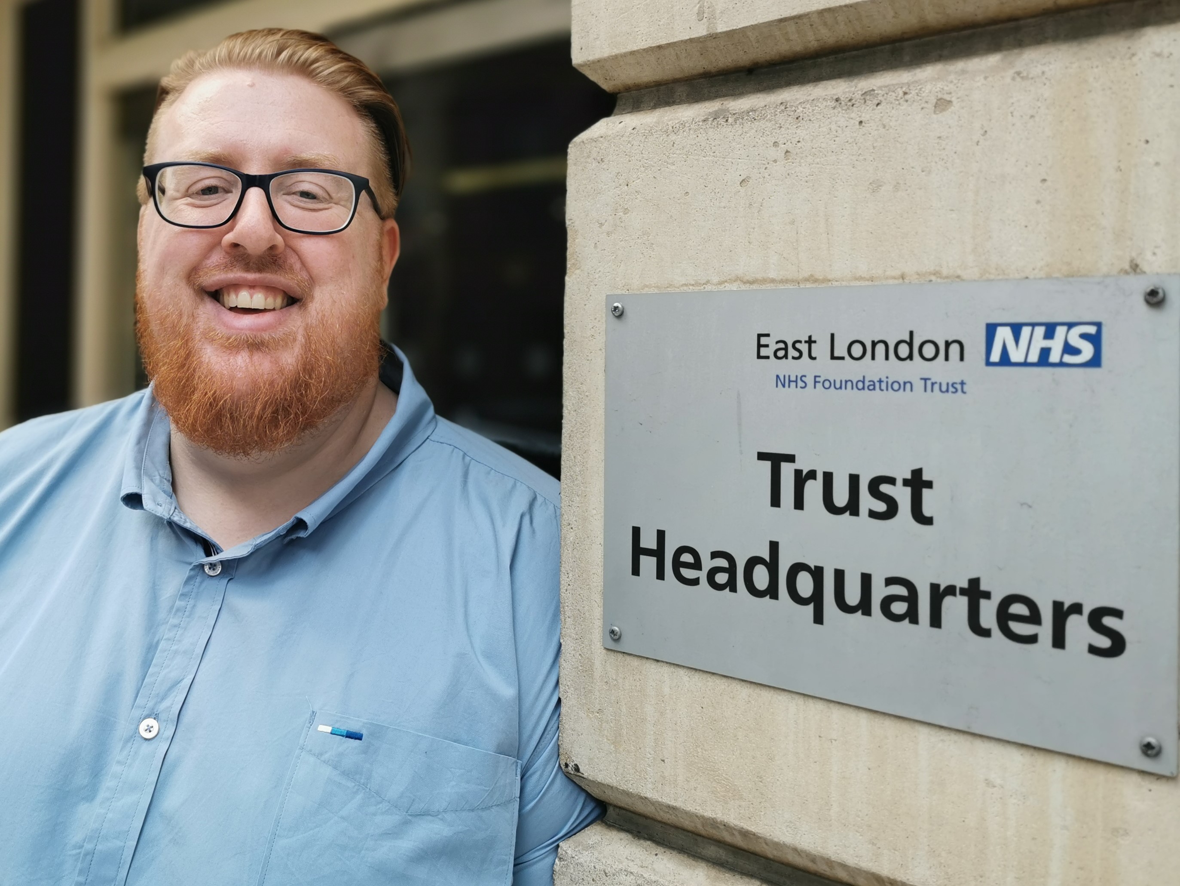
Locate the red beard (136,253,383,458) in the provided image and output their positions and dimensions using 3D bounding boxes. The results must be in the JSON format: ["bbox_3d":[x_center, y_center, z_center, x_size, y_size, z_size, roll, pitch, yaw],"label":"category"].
[{"bbox_3d":[-0.238,-0.060,0.668,0.170,0.140,0.110,0,-2,-12],"label":"red beard"}]

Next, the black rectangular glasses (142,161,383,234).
[{"bbox_3d":[-0.235,-0.158,0.680,0.148,0.048,0.145,0,-3,-12],"label":"black rectangular glasses"}]

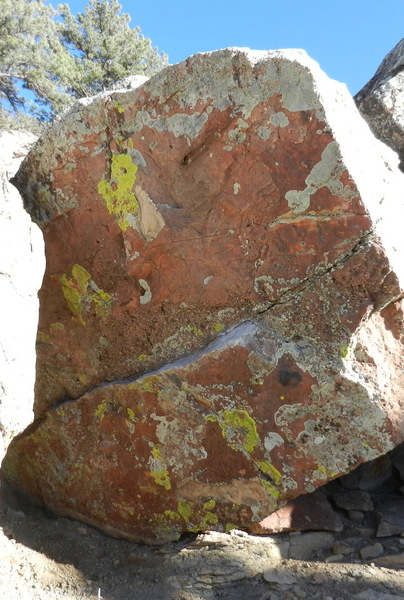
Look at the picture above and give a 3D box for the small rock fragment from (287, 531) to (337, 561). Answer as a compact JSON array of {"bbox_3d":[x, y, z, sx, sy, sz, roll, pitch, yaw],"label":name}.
[{"bbox_3d":[0.635,1.423,3.350,0.284,0.107,0.200,0,-2,0],"label":"small rock fragment"}]

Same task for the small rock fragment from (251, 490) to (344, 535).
[{"bbox_3d":[0.595,1.324,3.600,0.574,0.175,0.300,0,-2,0],"label":"small rock fragment"}]

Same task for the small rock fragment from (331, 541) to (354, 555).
[{"bbox_3d":[0.802,1.414,3.300,0.134,0.046,0.100,0,-2,0],"label":"small rock fragment"}]

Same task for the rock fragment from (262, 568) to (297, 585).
[{"bbox_3d":[0.396,1.412,2.950,0.170,0.040,0.120,0,-2,0],"label":"rock fragment"}]

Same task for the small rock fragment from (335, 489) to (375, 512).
[{"bbox_3d":[1.043,1.371,3.950,0.268,0.105,0.180,0,-2,0],"label":"small rock fragment"}]

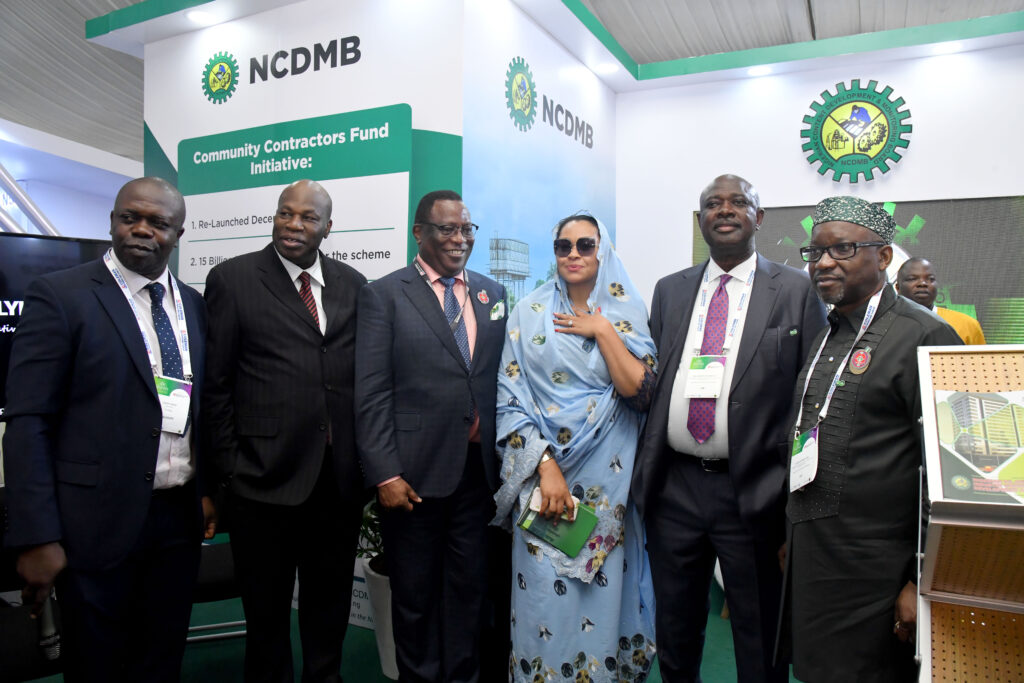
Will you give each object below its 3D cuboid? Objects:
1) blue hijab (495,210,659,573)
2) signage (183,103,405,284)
[{"bbox_3d":[0.194,0.174,2.120,0.490,1.070,0.400,1,3,7],"label":"blue hijab"},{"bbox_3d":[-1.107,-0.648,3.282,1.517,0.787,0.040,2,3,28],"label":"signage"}]

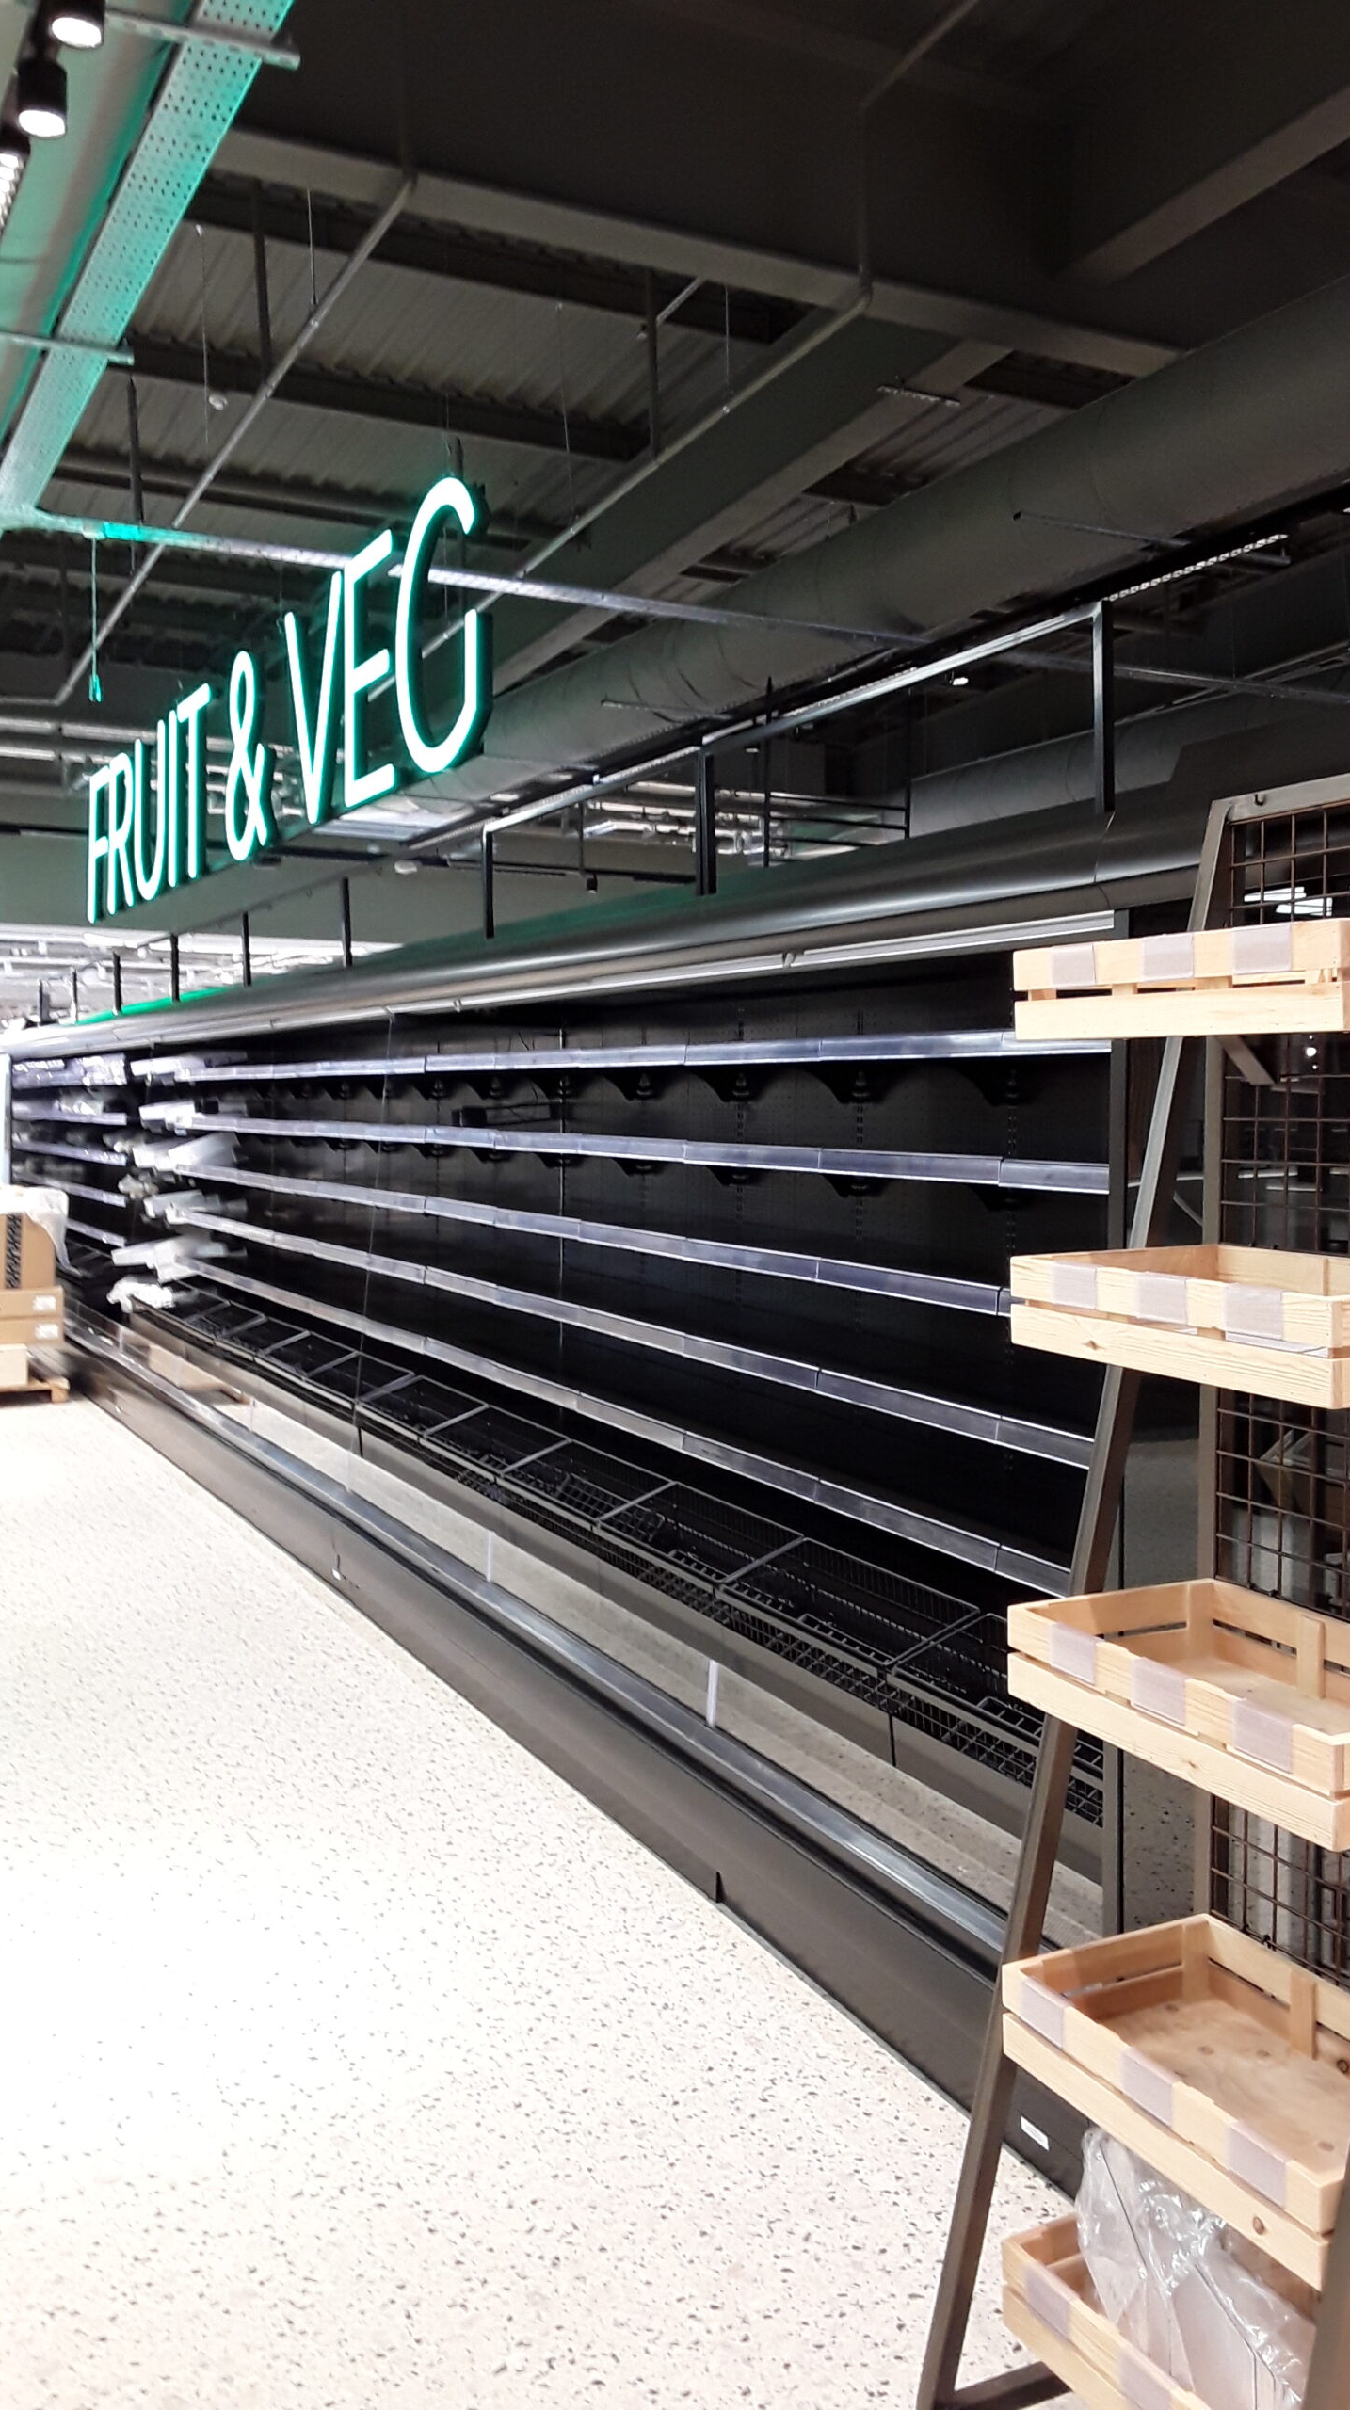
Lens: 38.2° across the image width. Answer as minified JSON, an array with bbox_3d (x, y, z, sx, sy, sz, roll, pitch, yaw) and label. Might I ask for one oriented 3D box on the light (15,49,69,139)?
[{"bbox_3d":[-1.244,-2.188,3.831,0.092,0.137,0.092,-1,3,-26],"label":"light"}]

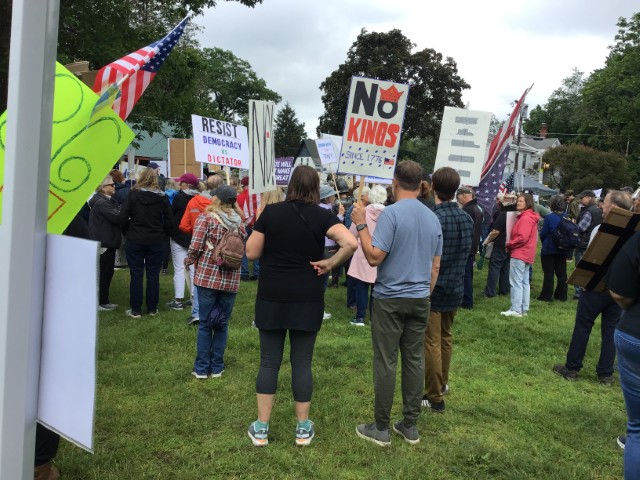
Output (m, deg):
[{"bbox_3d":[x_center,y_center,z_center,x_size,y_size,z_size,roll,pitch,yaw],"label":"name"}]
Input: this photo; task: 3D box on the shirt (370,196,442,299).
[{"bbox_3d":[0.545,0.056,3.570,0.460,0.610,0.320,1,5,-20],"label":"shirt"}]

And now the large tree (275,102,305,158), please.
[{"bbox_3d":[-3.815,-9.887,64.488,5.200,10.995,5.200,3,5,0],"label":"large tree"}]

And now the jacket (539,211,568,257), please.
[{"bbox_3d":[3.695,-0.095,9.050,0.470,0.690,0.330,-2,7,-45],"label":"jacket"}]

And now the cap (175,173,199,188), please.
[{"bbox_3d":[-1.649,-0.742,7.150,0.270,0.150,0.180,5,5,17],"label":"cap"}]

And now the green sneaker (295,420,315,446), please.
[{"bbox_3d":[-0.088,1.194,3.648,0.105,0.120,0.270,4,5,7],"label":"green sneaker"}]

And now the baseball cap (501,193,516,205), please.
[{"bbox_3d":[2.993,-0.651,9.100,0.190,0.160,0.260,1,5,-24],"label":"baseball cap"}]

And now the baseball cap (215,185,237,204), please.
[{"bbox_3d":[-0.771,-0.369,4.650,0.180,0.150,0.260,-1,13,-38],"label":"baseball cap"}]

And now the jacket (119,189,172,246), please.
[{"bbox_3d":[-2.025,-0.273,6.650,0.600,0.650,0.360,1,5,-19],"label":"jacket"}]

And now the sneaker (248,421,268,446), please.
[{"bbox_3d":[-0.399,1.197,3.644,0.105,0.115,0.280,2,5,-16],"label":"sneaker"}]

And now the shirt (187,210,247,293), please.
[{"bbox_3d":[-0.876,0.102,4.850,0.480,0.640,0.340,0,5,-28],"label":"shirt"}]

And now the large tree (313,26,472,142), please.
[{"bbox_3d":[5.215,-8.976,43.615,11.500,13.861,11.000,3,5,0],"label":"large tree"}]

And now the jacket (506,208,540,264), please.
[{"bbox_3d":[2.763,-0.048,7.800,0.440,0.720,0.480,4,5,12],"label":"jacket"}]

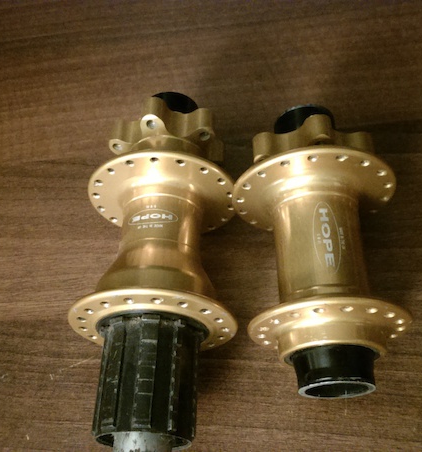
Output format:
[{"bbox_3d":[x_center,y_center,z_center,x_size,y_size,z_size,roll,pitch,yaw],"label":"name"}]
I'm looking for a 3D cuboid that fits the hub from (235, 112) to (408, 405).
[{"bbox_3d":[0.040,0.006,0.222,0.062,0.062,0.110,-4,60,6],"label":"hub"}]

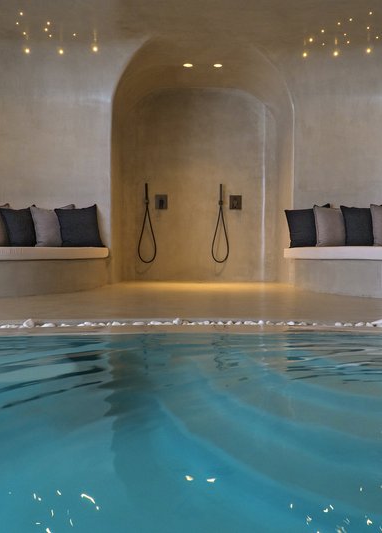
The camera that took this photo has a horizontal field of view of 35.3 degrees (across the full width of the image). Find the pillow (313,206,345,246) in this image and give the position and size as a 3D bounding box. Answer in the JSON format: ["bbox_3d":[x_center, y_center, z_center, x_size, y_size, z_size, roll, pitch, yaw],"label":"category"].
[{"bbox_3d":[1.627,-0.457,6.850,0.480,0.460,0.160,0,-12,12],"label":"pillow"}]

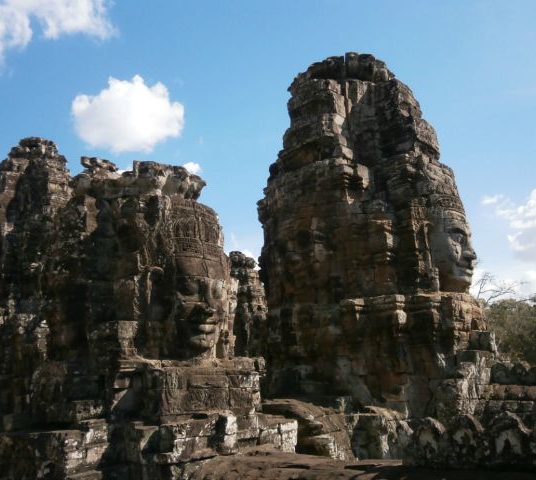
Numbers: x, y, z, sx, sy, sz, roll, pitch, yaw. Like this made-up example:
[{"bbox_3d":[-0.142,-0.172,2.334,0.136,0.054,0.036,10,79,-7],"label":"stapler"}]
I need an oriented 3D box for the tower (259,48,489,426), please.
[{"bbox_3d":[2.578,-0.626,16.732,6.000,11.000,5.600,-9,-18,31],"label":"tower"}]

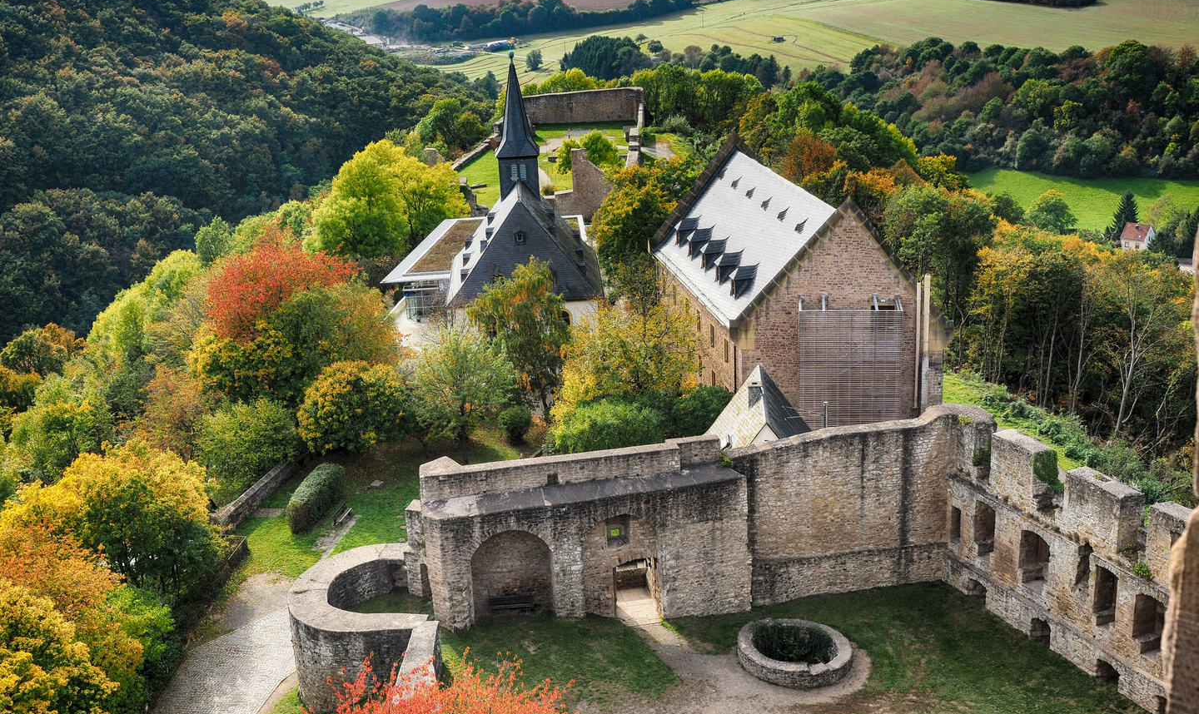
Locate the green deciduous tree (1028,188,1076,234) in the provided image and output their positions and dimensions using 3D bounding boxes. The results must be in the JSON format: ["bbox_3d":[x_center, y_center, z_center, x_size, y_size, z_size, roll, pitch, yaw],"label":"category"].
[{"bbox_3d":[134.108,-42.693,409.791,14.500,14.500,14.500,-2,18,0],"label":"green deciduous tree"}]

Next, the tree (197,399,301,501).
[{"bbox_3d":[-19.226,4.883,75.905,5.700,5.220,5.420,-3,20,0],"label":"tree"}]

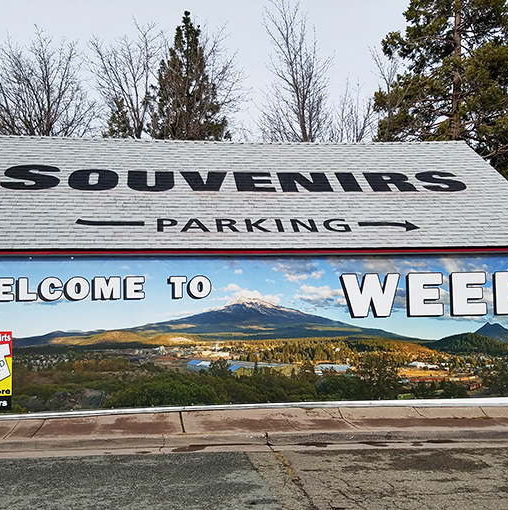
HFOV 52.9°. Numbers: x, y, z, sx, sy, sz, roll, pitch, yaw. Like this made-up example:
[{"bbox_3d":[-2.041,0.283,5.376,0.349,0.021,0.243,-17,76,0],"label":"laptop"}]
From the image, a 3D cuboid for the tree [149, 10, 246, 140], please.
[{"bbox_3d":[-2.739,-4.097,21.700,4.500,12.800,4.500,-1,-3,0],"label":"tree"}]

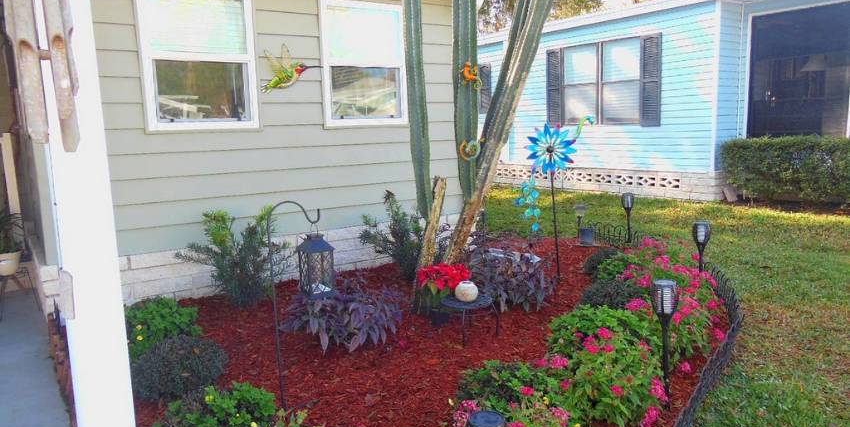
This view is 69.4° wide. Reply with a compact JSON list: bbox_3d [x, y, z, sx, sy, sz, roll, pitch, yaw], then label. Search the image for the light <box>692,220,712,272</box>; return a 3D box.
[{"bbox_3d":[1.881,0.351,4.176,0.122,0.620,0.122,2,9,24],"label":"light"}]

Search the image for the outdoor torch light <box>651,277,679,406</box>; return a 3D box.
[{"bbox_3d":[1.263,0.675,3.180,0.130,0.660,0.130,-1,8,23],"label":"outdoor torch light"}]

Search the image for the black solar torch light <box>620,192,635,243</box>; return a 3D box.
[{"bbox_3d":[2.070,0.058,6.242,0.124,0.530,0.124,1,9,18],"label":"black solar torch light"}]

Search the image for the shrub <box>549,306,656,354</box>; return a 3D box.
[{"bbox_3d":[1.053,0.677,3.621,0.640,0.260,0.560,1,9,16],"label":"shrub"}]

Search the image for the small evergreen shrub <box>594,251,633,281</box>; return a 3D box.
[{"bbox_3d":[1.562,0.437,5.085,0.330,0.210,0.330,1,9,17],"label":"small evergreen shrub"}]

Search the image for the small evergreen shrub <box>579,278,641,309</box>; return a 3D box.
[{"bbox_3d":[1.335,0.568,4.416,0.430,0.190,0.410,1,9,17],"label":"small evergreen shrub"}]

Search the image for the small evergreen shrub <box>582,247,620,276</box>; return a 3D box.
[{"bbox_3d":[1.529,0.413,5.286,0.350,0.200,0.350,1,9,16],"label":"small evergreen shrub"}]

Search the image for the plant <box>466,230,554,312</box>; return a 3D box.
[{"bbox_3d":[0.657,0.425,4.716,0.680,0.470,0.640,0,8,8],"label":"plant"}]

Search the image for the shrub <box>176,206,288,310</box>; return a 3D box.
[{"bbox_3d":[-1.574,0.345,5.071,0.930,0.820,0.780,-4,9,-17],"label":"shrub"}]

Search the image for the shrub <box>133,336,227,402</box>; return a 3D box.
[{"bbox_3d":[-1.208,0.728,3.017,0.459,0.254,0.459,-5,8,-23],"label":"shrub"}]

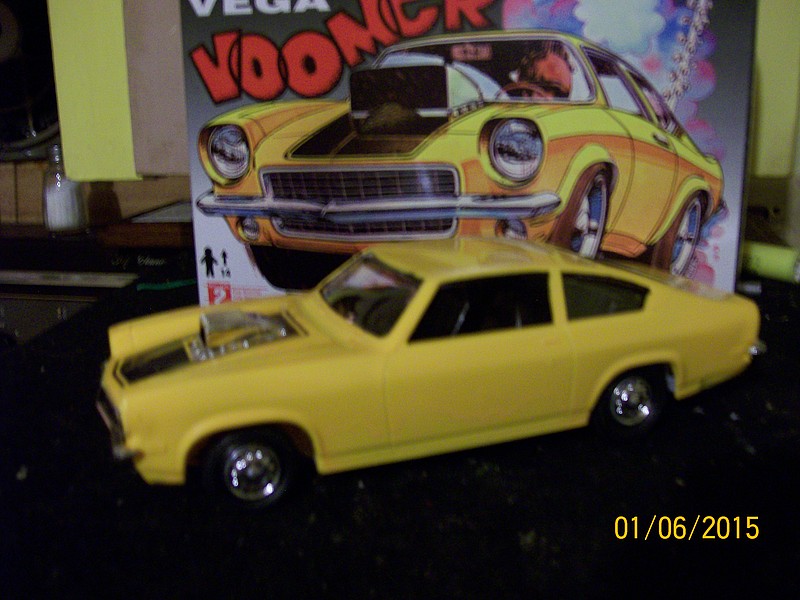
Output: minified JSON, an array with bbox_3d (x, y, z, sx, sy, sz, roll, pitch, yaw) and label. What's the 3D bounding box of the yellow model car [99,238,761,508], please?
[{"bbox_3d":[0.009,0.010,0.223,0.173,0.051,0.066,-7,15,-20],"label":"yellow model car"}]

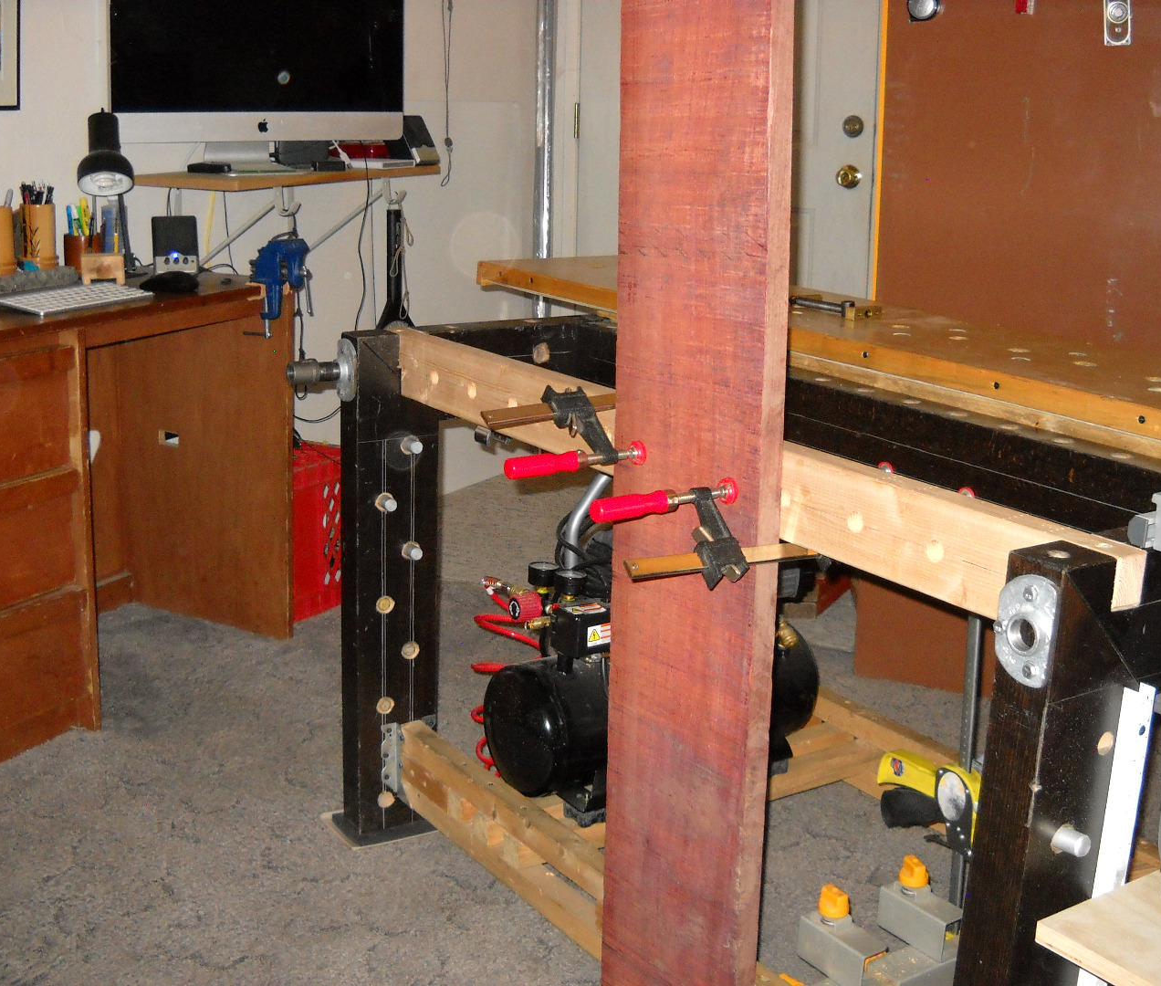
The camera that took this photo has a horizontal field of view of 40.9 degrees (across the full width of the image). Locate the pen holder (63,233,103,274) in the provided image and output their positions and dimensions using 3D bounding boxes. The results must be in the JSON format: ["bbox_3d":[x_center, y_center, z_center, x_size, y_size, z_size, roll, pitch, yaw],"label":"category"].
[{"bbox_3d":[-0.959,-0.458,3.000,0.073,0.081,0.073,2,15,0],"label":"pen holder"}]

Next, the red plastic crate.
[{"bbox_3d":[-0.691,0.076,3.378,0.325,0.325,0.290,11,17,32],"label":"red plastic crate"}]

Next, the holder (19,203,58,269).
[{"bbox_3d":[-0.999,-0.473,2.875,0.067,0.113,0.067,2,15,0],"label":"holder"}]

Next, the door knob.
[{"bbox_3d":[0.739,-0.871,4.290,0.065,0.065,0.066,9,16,25],"label":"door knob"}]

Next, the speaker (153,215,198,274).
[{"bbox_3d":[-0.808,-0.495,3.110,0.086,0.115,0.085,-4,16,-21],"label":"speaker"}]

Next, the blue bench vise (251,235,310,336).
[{"bbox_3d":[-0.573,-0.395,2.970,0.113,0.185,0.062,9,16,25],"label":"blue bench vise"}]

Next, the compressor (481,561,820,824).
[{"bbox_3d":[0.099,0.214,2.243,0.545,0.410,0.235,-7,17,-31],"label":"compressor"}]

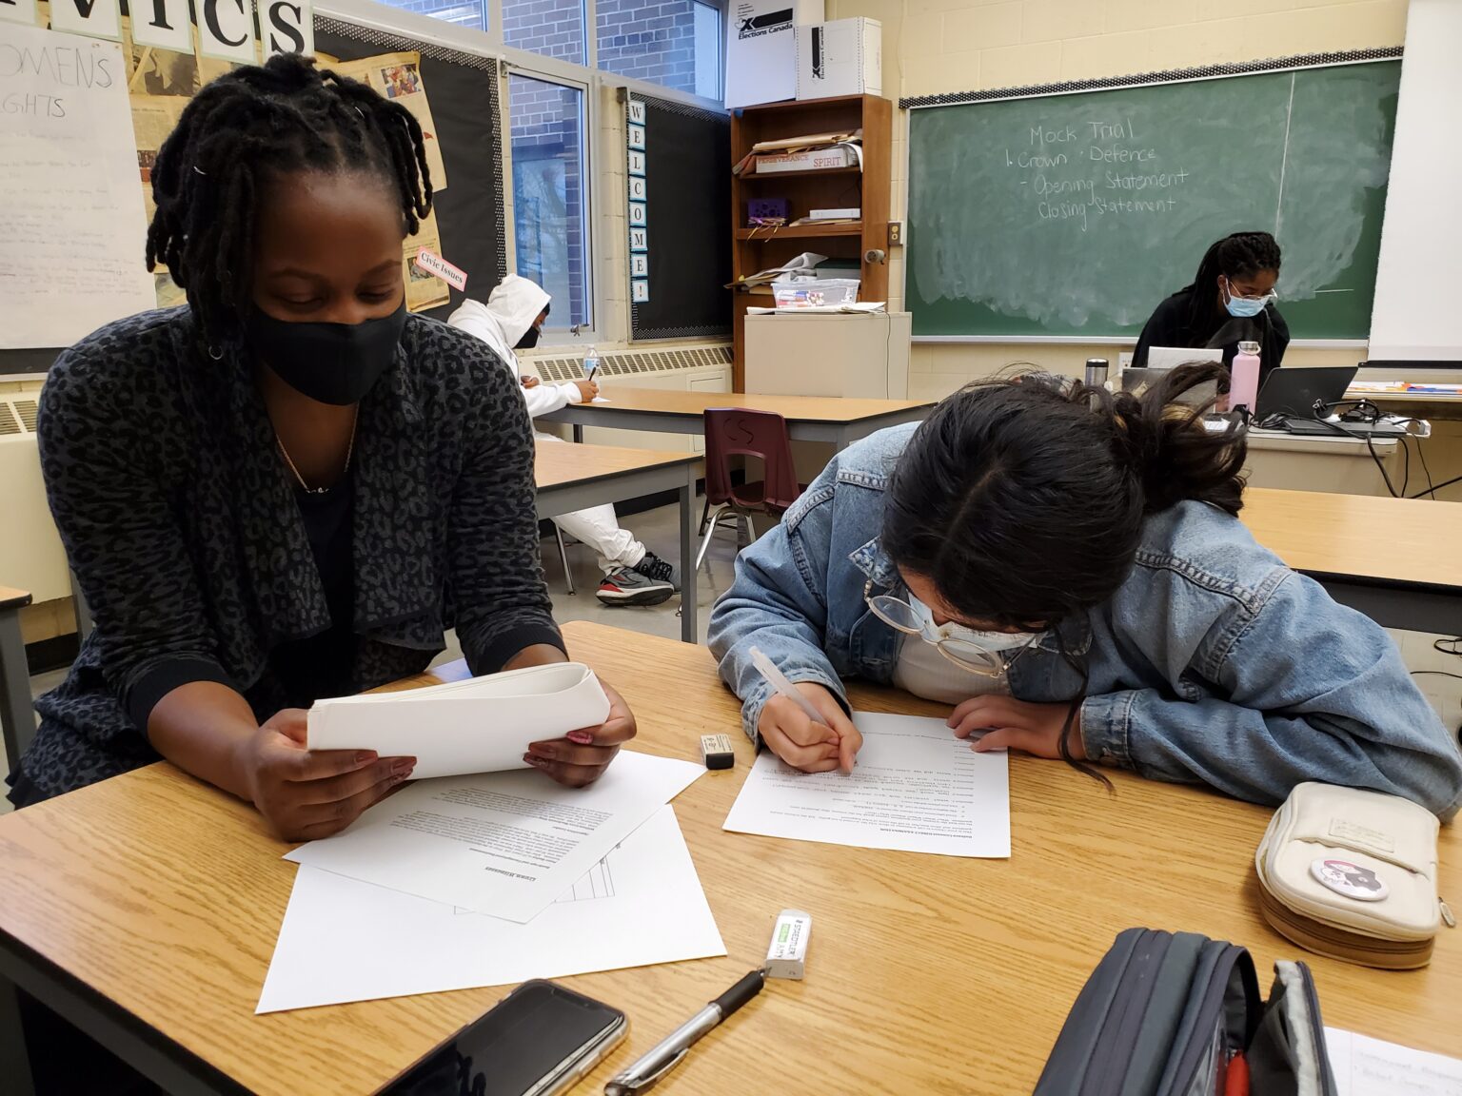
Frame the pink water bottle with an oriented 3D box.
[{"bbox_3d":[1.598,-0.516,3.398,0.076,0.245,0.076,8,15,31],"label":"pink water bottle"}]

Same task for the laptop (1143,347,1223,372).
[{"bbox_3d":[1.574,-0.593,3.836,0.270,0.200,0.200,8,15,31],"label":"laptop"}]

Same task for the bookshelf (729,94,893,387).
[{"bbox_3d":[0.426,-1.303,6.056,0.780,2.140,0.345,8,15,31],"label":"bookshelf"}]

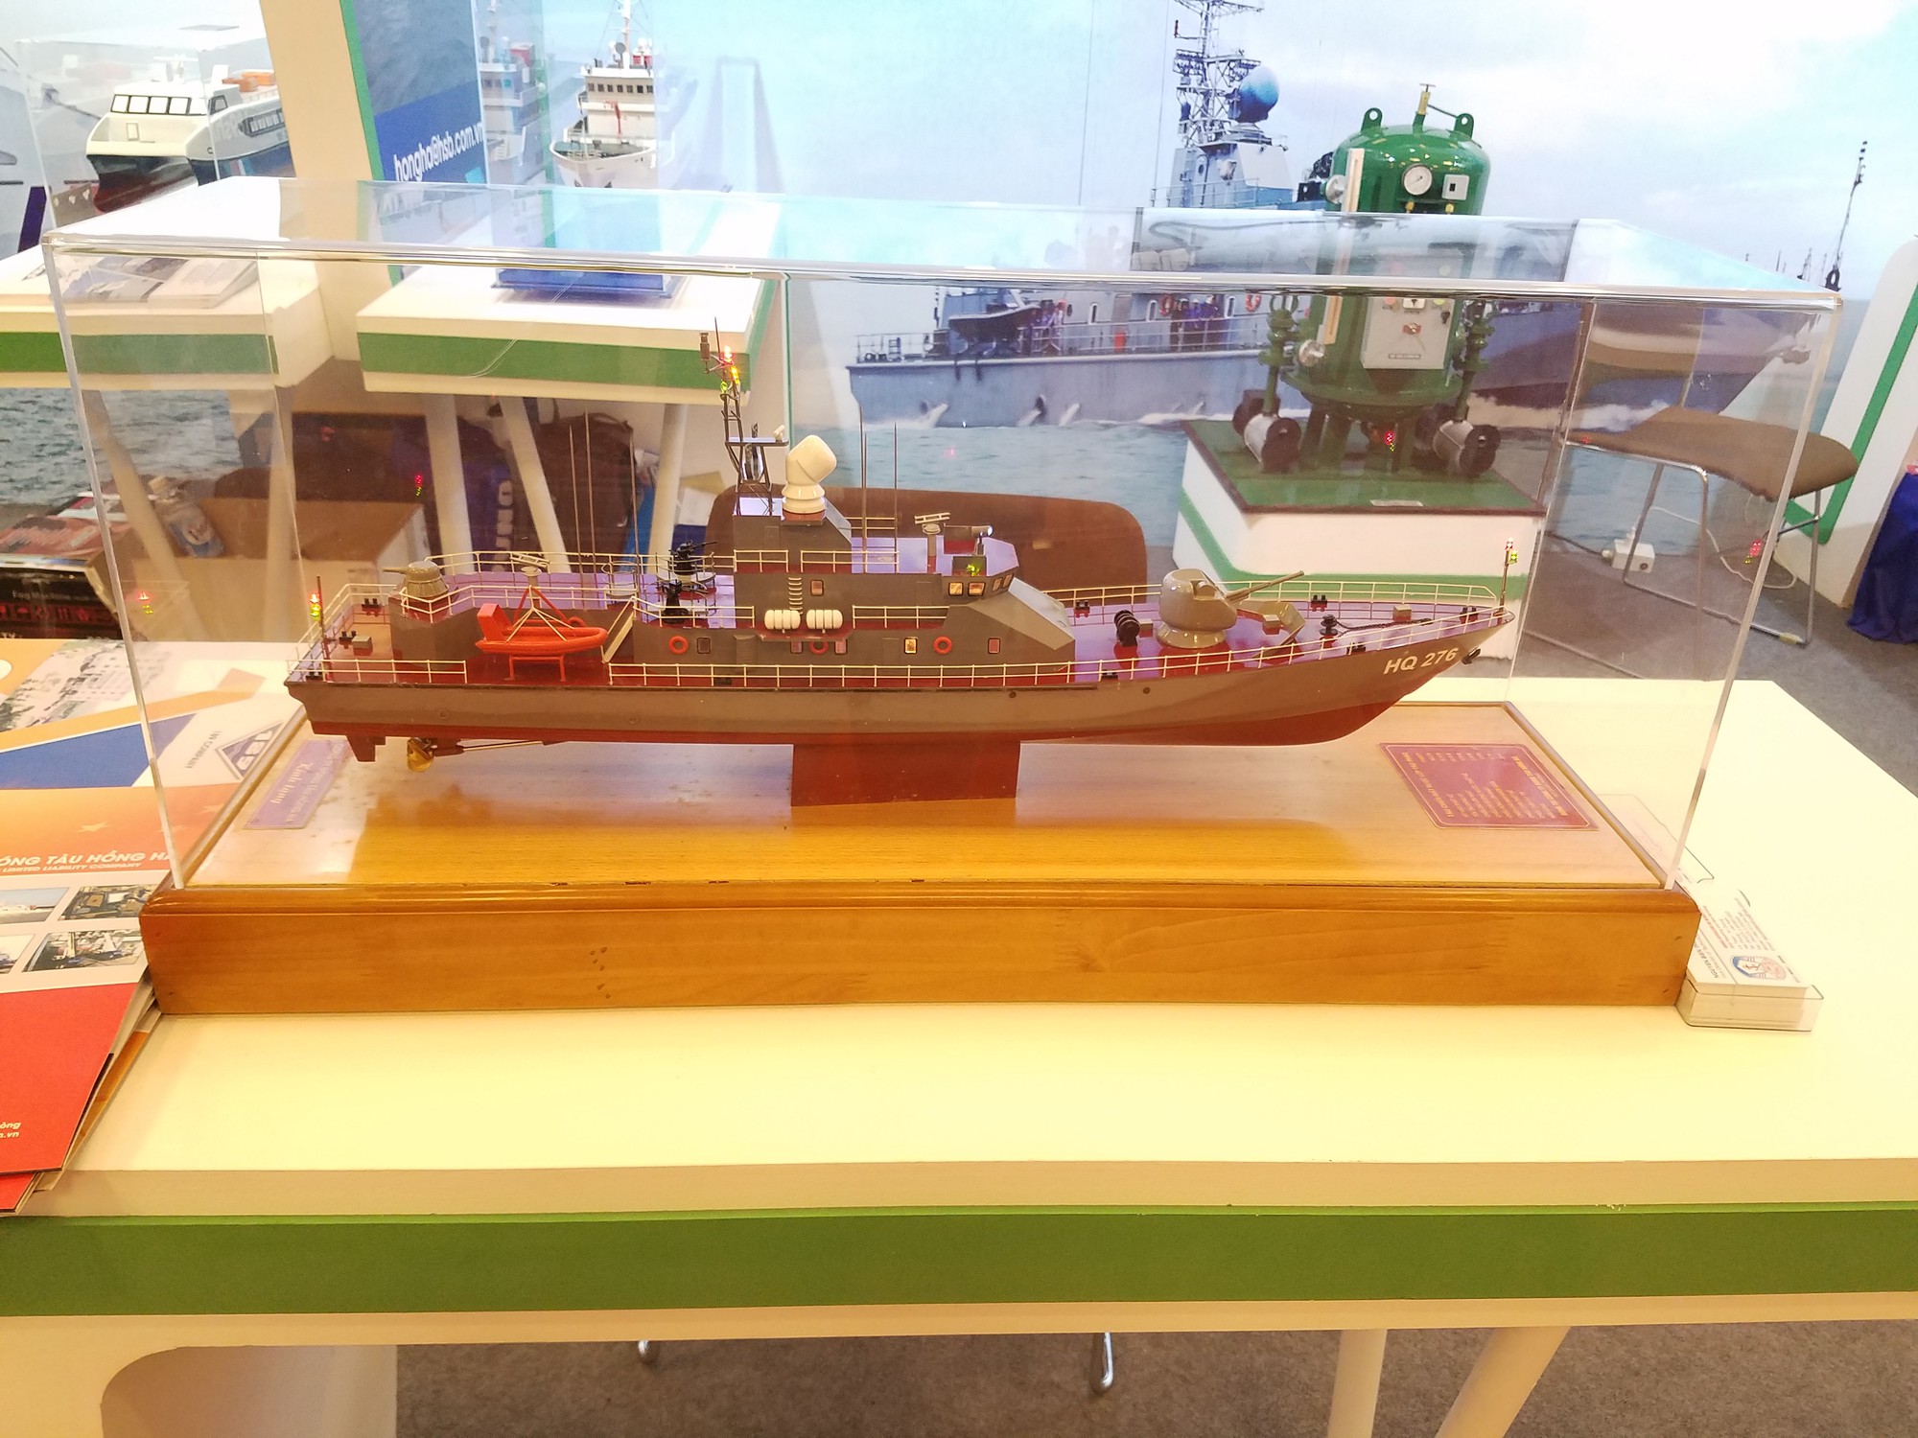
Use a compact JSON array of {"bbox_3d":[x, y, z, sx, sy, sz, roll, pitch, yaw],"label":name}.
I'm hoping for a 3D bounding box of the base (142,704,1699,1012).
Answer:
[{"bbox_3d":[-0.010,0.062,0.789,0.735,0.063,0.229,1,26,-5],"label":"base"}]

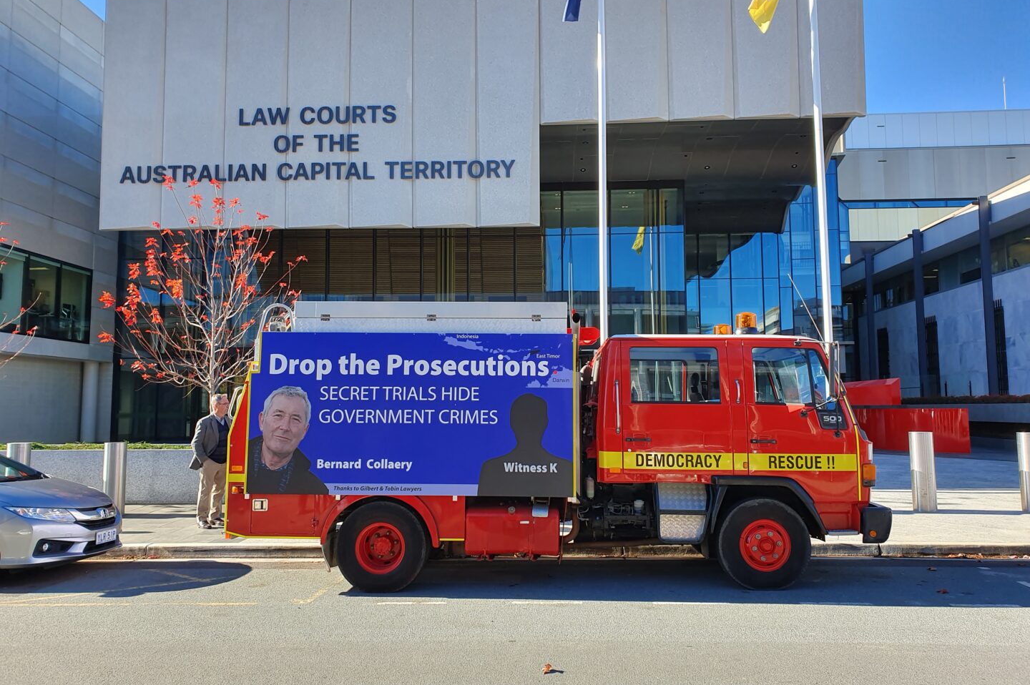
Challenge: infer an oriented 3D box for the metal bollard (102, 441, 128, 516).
[{"bbox_3d":[-5.940,2.015,11.494,0.290,1.030,0.290,0,-5,0],"label":"metal bollard"}]

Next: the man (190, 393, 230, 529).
[{"bbox_3d":[-3.960,1.518,10.174,0.440,1.750,0.560,-3,-5,25],"label":"man"}]

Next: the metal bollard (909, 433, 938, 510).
[{"bbox_3d":[5.594,1.761,10.595,0.290,1.060,0.290,0,-5,0],"label":"metal bollard"}]

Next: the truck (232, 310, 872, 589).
[{"bbox_3d":[0.393,0.993,7.934,5.890,2.570,2.150,0,-5,2],"label":"truck"}]

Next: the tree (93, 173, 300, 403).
[{"bbox_3d":[-5.391,-0.505,13.343,3.450,4.650,3.300,0,-5,0],"label":"tree"}]

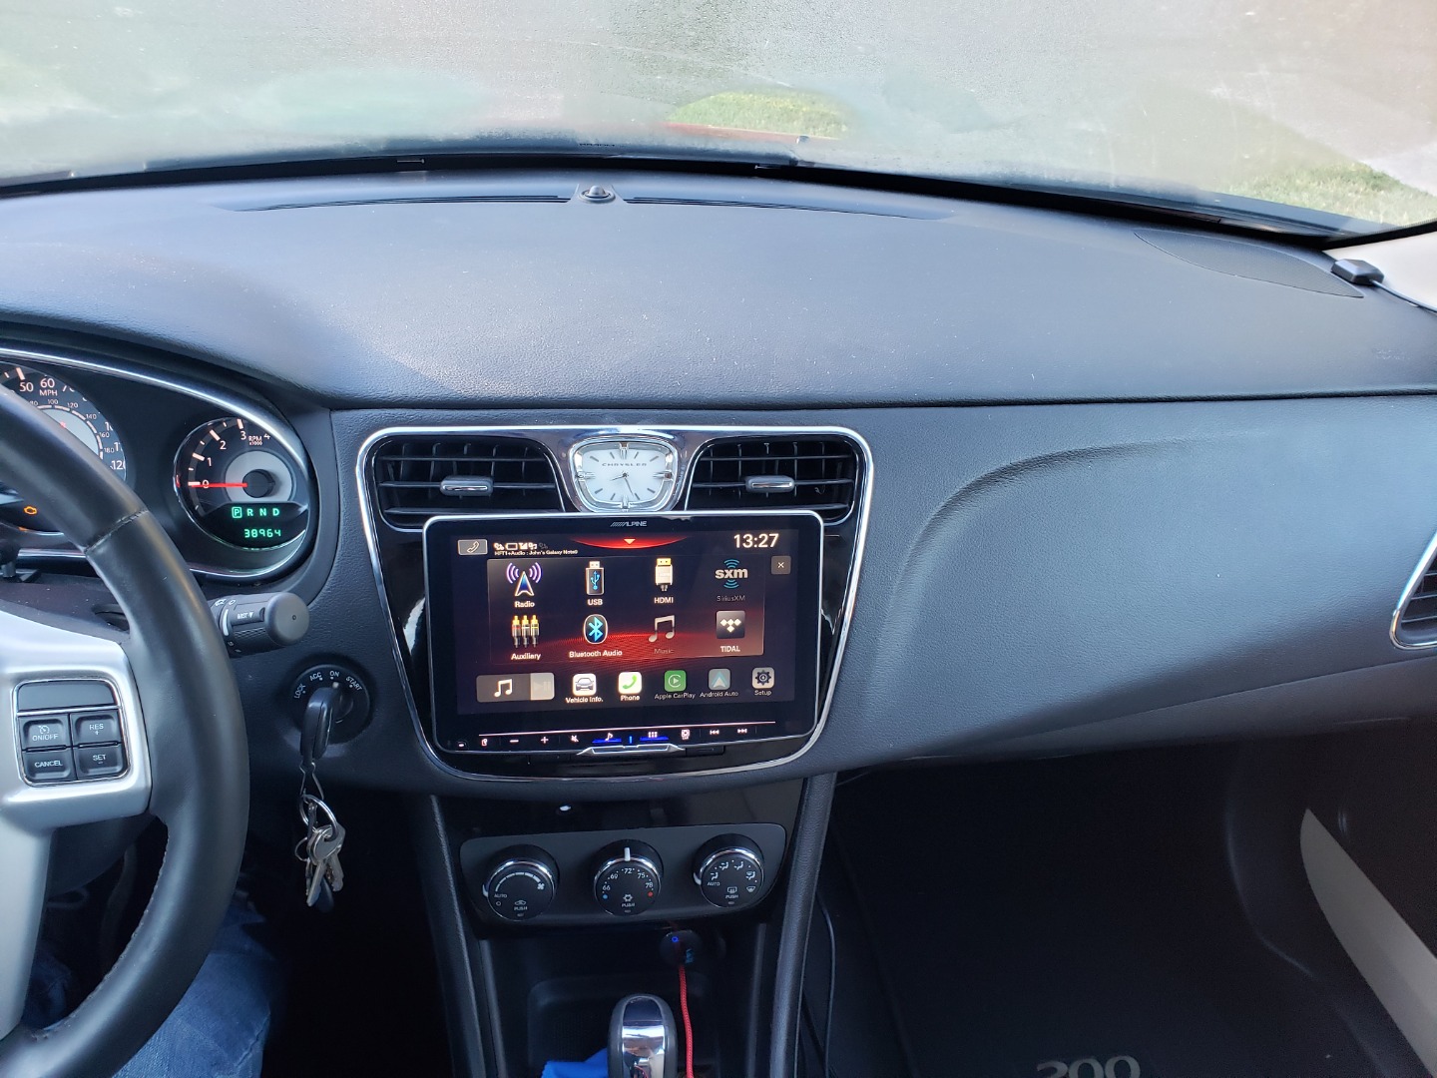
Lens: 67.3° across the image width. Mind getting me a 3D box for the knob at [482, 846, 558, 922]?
[{"bbox_3d":[-0.136,0.236,0.738,0.048,0.047,0.022,-2,12,-6],"label":"knob"}]

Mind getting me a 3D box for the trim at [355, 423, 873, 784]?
[{"bbox_3d":[-0.058,0.046,0.671,0.305,0.241,0.035,-2,19,-6],"label":"trim"}]

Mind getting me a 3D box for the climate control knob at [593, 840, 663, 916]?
[{"bbox_3d":[-0.062,0.234,0.742,0.046,0.046,0.022,-2,12,-6],"label":"climate control knob"}]

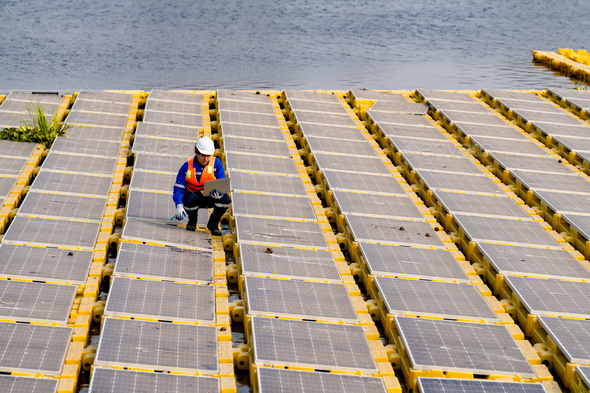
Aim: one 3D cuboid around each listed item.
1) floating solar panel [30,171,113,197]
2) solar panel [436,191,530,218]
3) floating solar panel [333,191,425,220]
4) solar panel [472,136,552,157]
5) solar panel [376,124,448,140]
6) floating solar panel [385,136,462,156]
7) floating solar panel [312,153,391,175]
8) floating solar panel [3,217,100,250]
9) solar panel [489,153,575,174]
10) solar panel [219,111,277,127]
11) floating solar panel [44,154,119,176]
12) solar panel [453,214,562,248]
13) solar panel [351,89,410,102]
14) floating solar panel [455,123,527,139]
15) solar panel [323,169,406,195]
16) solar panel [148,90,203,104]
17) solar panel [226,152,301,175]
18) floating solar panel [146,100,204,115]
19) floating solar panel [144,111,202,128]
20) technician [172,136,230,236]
[{"bbox_3d":[-2.932,-0.147,30.731,0.993,0.040,1.963,5,7,-3],"label":"floating solar panel"},{"bbox_3d":[2.294,0.120,28.641,0.993,0.040,1.963,5,7,-3],"label":"solar panel"},{"bbox_3d":[1.012,0.124,28.533,0.992,0.040,1.956,5,7,-3],"label":"floating solar panel"},{"bbox_3d":[3.265,-0.741,35.287,0.993,0.040,1.963,5,7,-3],"label":"solar panel"},{"bbox_3d":[1.873,-1.031,37.555,0.992,0.042,1.956,5,7,-3],"label":"solar panel"},{"bbox_3d":[1.996,-0.740,35.260,0.993,0.040,1.963,5,7,-3],"label":"floating solar panel"},{"bbox_3d":[0.801,-0.446,33.042,0.993,0.040,1.963,5,7,-3],"label":"floating solar panel"},{"bbox_3d":[-2.730,0.412,26.296,0.992,0.042,1.956,5,7,-3],"label":"floating solar panel"},{"bbox_3d":[3.370,-0.452,33.073,0.993,0.040,1.963,5,7,-3],"label":"solar panel"},{"bbox_3d":[-0.763,-1.292,39.419,0.992,0.040,1.956,5,7,-3],"label":"solar panel"},{"bbox_3d":[-3.017,-0.436,32.737,0.992,0.040,1.956,5,7,-3],"label":"floating solar panel"},{"bbox_3d":[2.388,0.405,26.402,0.992,0.040,1.956,5,7,-3],"label":"solar panel"},{"bbox_3d":[1.613,-1.885,44.203,0.992,0.042,1.956,5,7,-3],"label":"solar panel"},{"bbox_3d":[3.165,-1.016,37.404,0.992,0.040,1.956,5,7,-3],"label":"floating solar panel"},{"bbox_3d":[0.912,-0.160,30.722,0.992,0.040,1.956,5,7,-3],"label":"solar panel"},{"bbox_3d":[-2.248,-1.876,44.085,0.992,0.042,1.956,5,7,-3],"label":"solar panel"},{"bbox_3d":[-0.480,-0.448,33.032,0.992,0.042,1.956,5,7,-3],"label":"solar panel"},{"bbox_3d":[-2.165,-1.573,41.711,0.993,0.040,1.963,5,7,-3],"label":"floating solar panel"},{"bbox_3d":[-2.076,-1.305,39.653,0.992,0.042,1.956,5,7,-3],"label":"floating solar panel"},{"bbox_3d":[-1.064,-0.136,26.547,0.640,1.092,0.720,0,7,-5],"label":"technician"}]

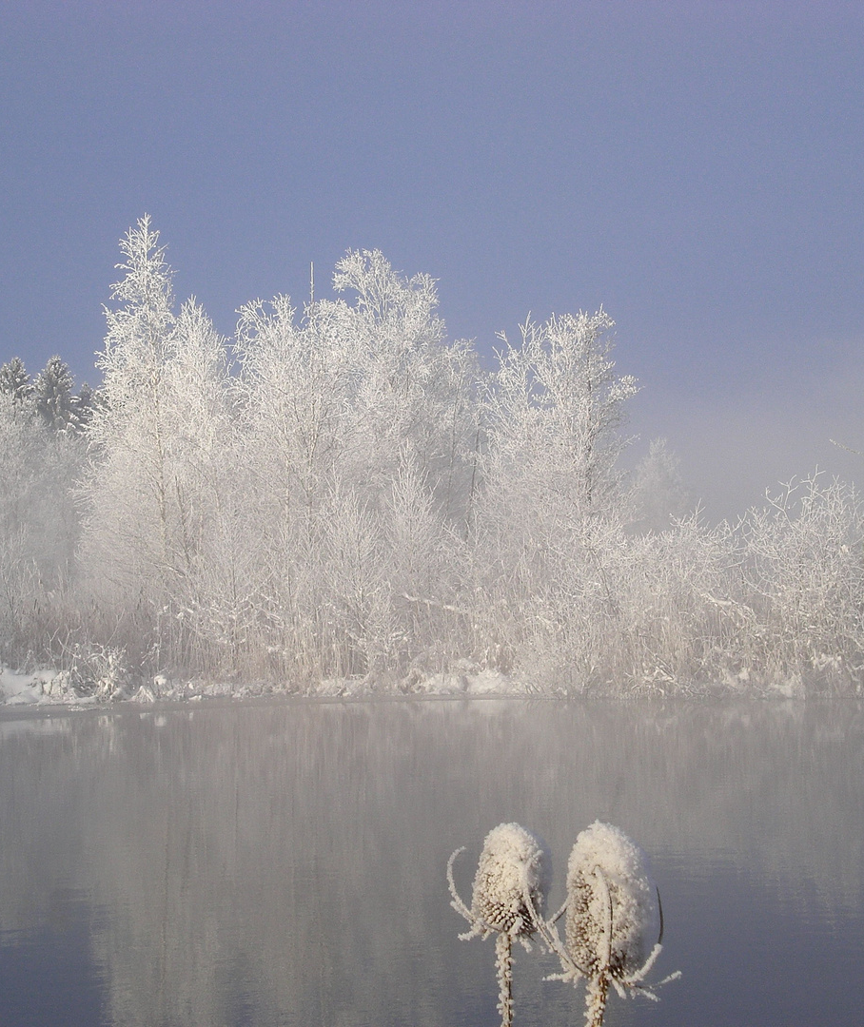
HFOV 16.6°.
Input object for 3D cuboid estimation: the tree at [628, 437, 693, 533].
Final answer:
[{"bbox_3d":[8.850,0.910,115.000,2.740,7.750,2.740,-1,-1,0],"label":"tree"}]

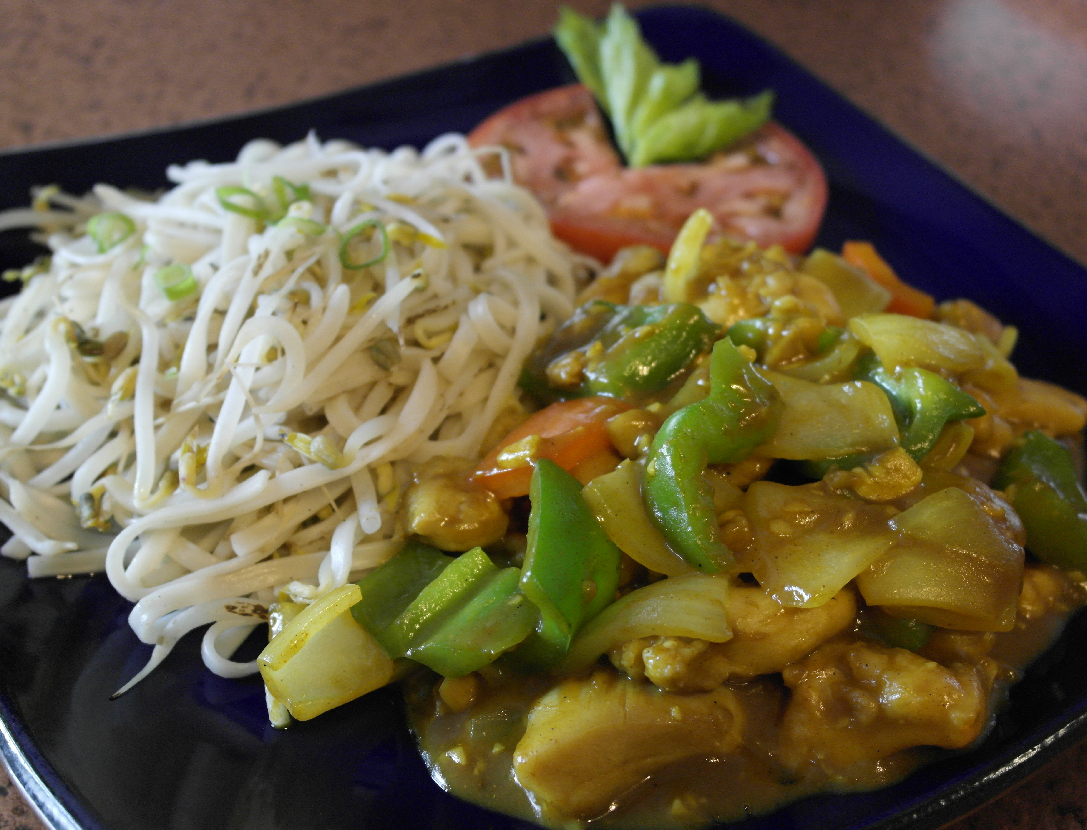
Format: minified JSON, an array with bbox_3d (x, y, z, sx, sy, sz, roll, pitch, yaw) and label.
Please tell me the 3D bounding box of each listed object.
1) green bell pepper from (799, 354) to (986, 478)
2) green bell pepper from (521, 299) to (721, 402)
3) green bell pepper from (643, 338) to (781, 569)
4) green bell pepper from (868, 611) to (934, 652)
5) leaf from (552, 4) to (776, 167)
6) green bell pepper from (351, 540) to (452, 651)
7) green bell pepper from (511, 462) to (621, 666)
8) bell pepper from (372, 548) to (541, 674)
[{"bbox_3d":[0.068,0.004,0.290,0.027,0.019,0.025,24,45,25],"label":"green bell pepper"},{"bbox_3d":[0.017,-0.013,0.301,0.042,0.017,0.023,-8,41,-11],"label":"green bell pepper"},{"bbox_3d":[0.030,0.006,0.270,0.018,0.017,0.048,13,41,13],"label":"green bell pepper"},{"bbox_3d":[0.063,0.038,0.265,0.016,0.011,0.006,0,40,-2],"label":"green bell pepper"},{"bbox_3d":[0.031,-0.083,0.370,0.056,0.032,0.033,2,40,0],"label":"leaf"},{"bbox_3d":[-0.025,0.033,0.265,0.015,0.015,0.018,25,46,26],"label":"green bell pepper"},{"bbox_3d":[0.005,0.028,0.258,0.016,0.033,0.022,7,40,6],"label":"green bell pepper"},{"bbox_3d":[-0.015,0.035,0.255,0.027,0.018,0.013,-14,43,-18],"label":"bell pepper"}]

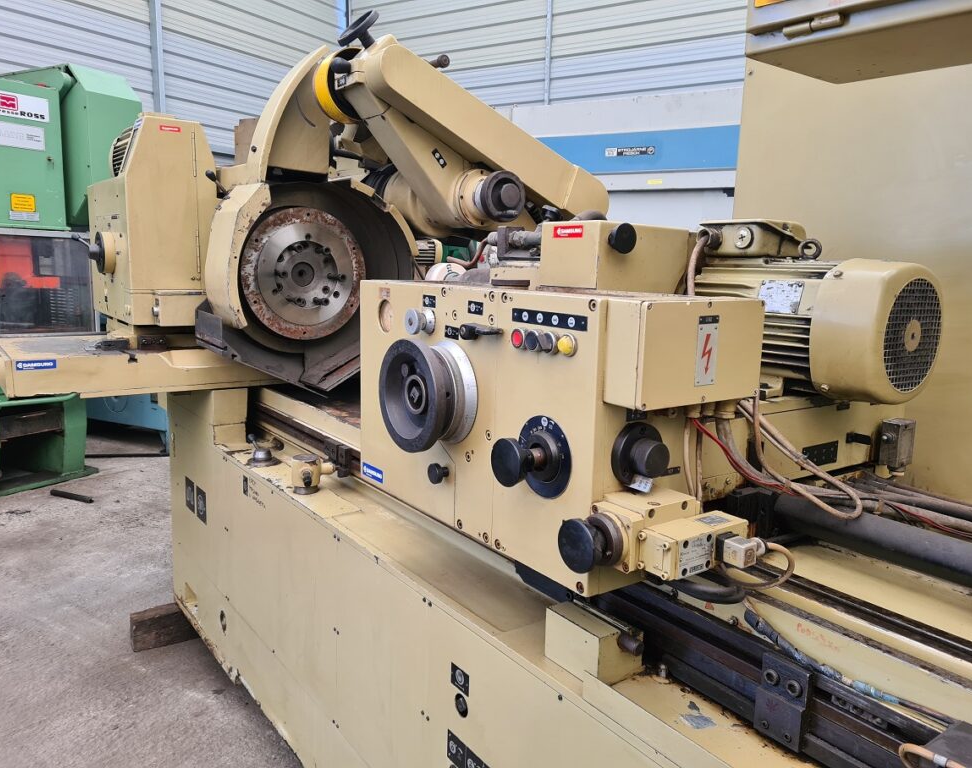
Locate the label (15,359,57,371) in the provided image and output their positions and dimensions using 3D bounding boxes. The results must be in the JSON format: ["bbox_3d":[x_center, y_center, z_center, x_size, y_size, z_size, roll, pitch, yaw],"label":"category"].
[{"bbox_3d":[-1.099,-0.046,1.880,0.085,0.023,0.004,-5,11,-35],"label":"label"}]

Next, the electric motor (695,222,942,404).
[{"bbox_3d":[0.588,-0.146,1.445,0.240,0.312,0.443,-5,11,-35],"label":"electric motor"}]

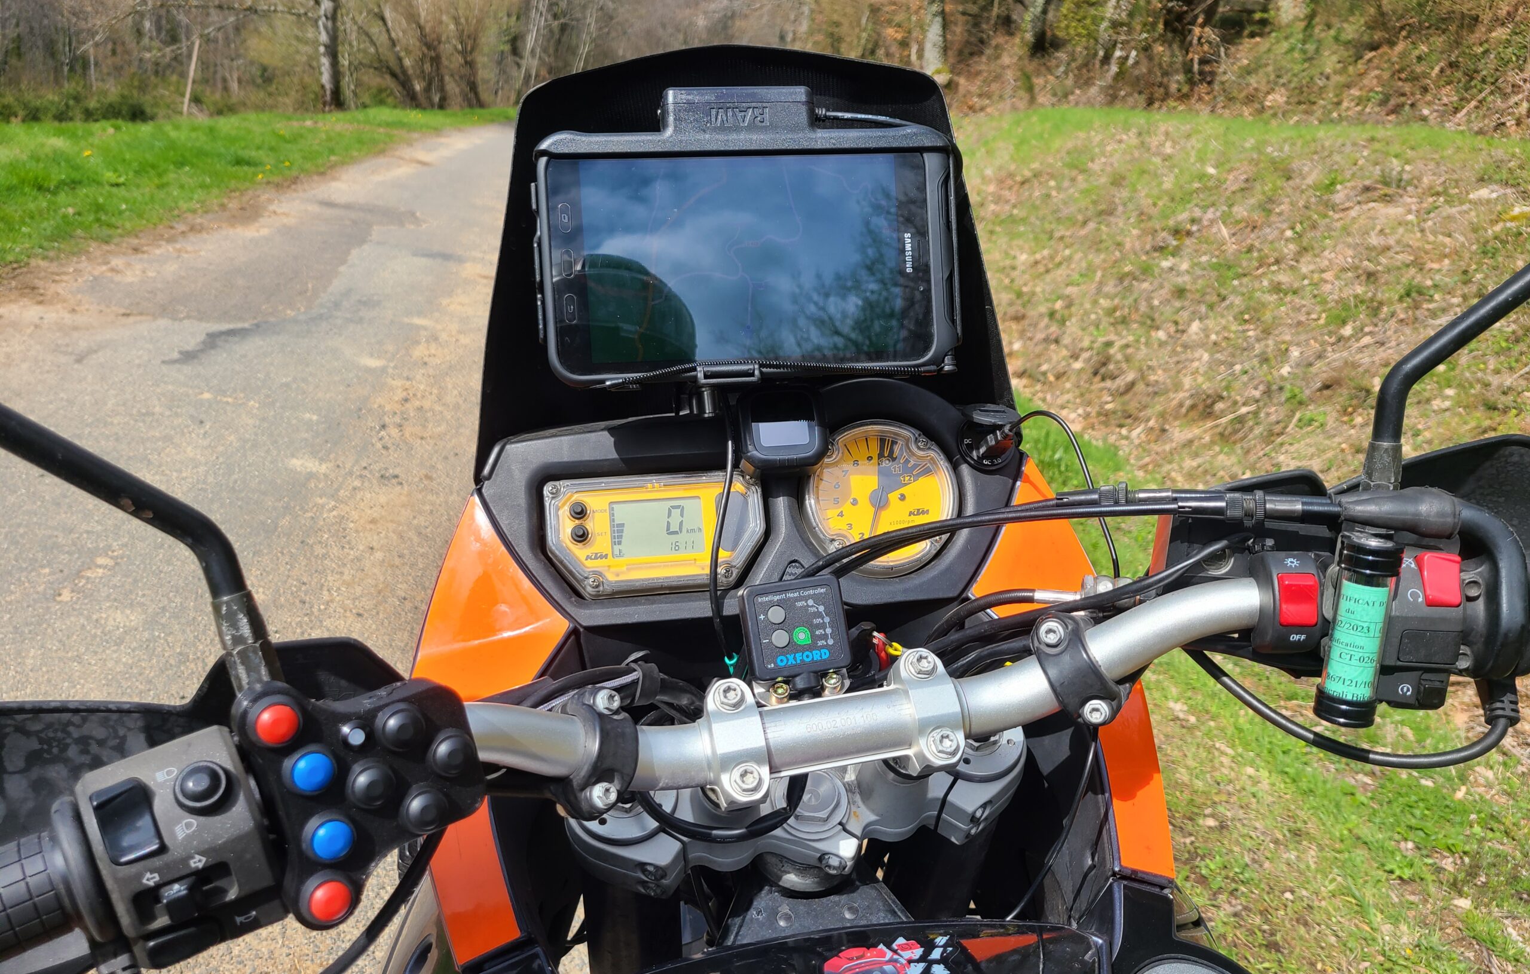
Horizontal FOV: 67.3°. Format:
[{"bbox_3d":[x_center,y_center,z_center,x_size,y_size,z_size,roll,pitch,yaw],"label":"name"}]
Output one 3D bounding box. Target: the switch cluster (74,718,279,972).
[{"bbox_3d":[-0.208,0.128,0.410,0.056,0.069,0.048,-15,-11,-33],"label":"switch cluster"}]

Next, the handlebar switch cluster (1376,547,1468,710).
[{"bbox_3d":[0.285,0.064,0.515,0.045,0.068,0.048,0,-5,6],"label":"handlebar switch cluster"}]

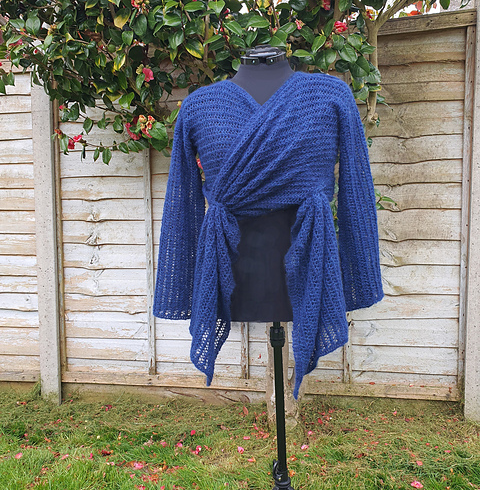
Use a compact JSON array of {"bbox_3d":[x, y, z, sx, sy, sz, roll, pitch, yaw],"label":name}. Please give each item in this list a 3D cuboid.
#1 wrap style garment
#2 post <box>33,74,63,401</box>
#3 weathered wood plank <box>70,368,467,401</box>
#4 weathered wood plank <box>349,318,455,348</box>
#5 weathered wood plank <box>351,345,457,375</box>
[{"bbox_3d":[0.070,-0.033,1.200,0.570,0.780,0.280,-2,4,6],"label":"wrap style garment"},{"bbox_3d":[-0.885,-0.033,2.271,0.098,1.554,0.100,1,4,11],"label":"post"},{"bbox_3d":[0.021,0.618,2.130,1.767,0.055,0.030,0,4,11],"label":"weathered wood plank"},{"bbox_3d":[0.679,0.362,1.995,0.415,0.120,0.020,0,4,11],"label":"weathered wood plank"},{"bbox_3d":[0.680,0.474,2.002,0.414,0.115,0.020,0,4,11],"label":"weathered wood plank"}]

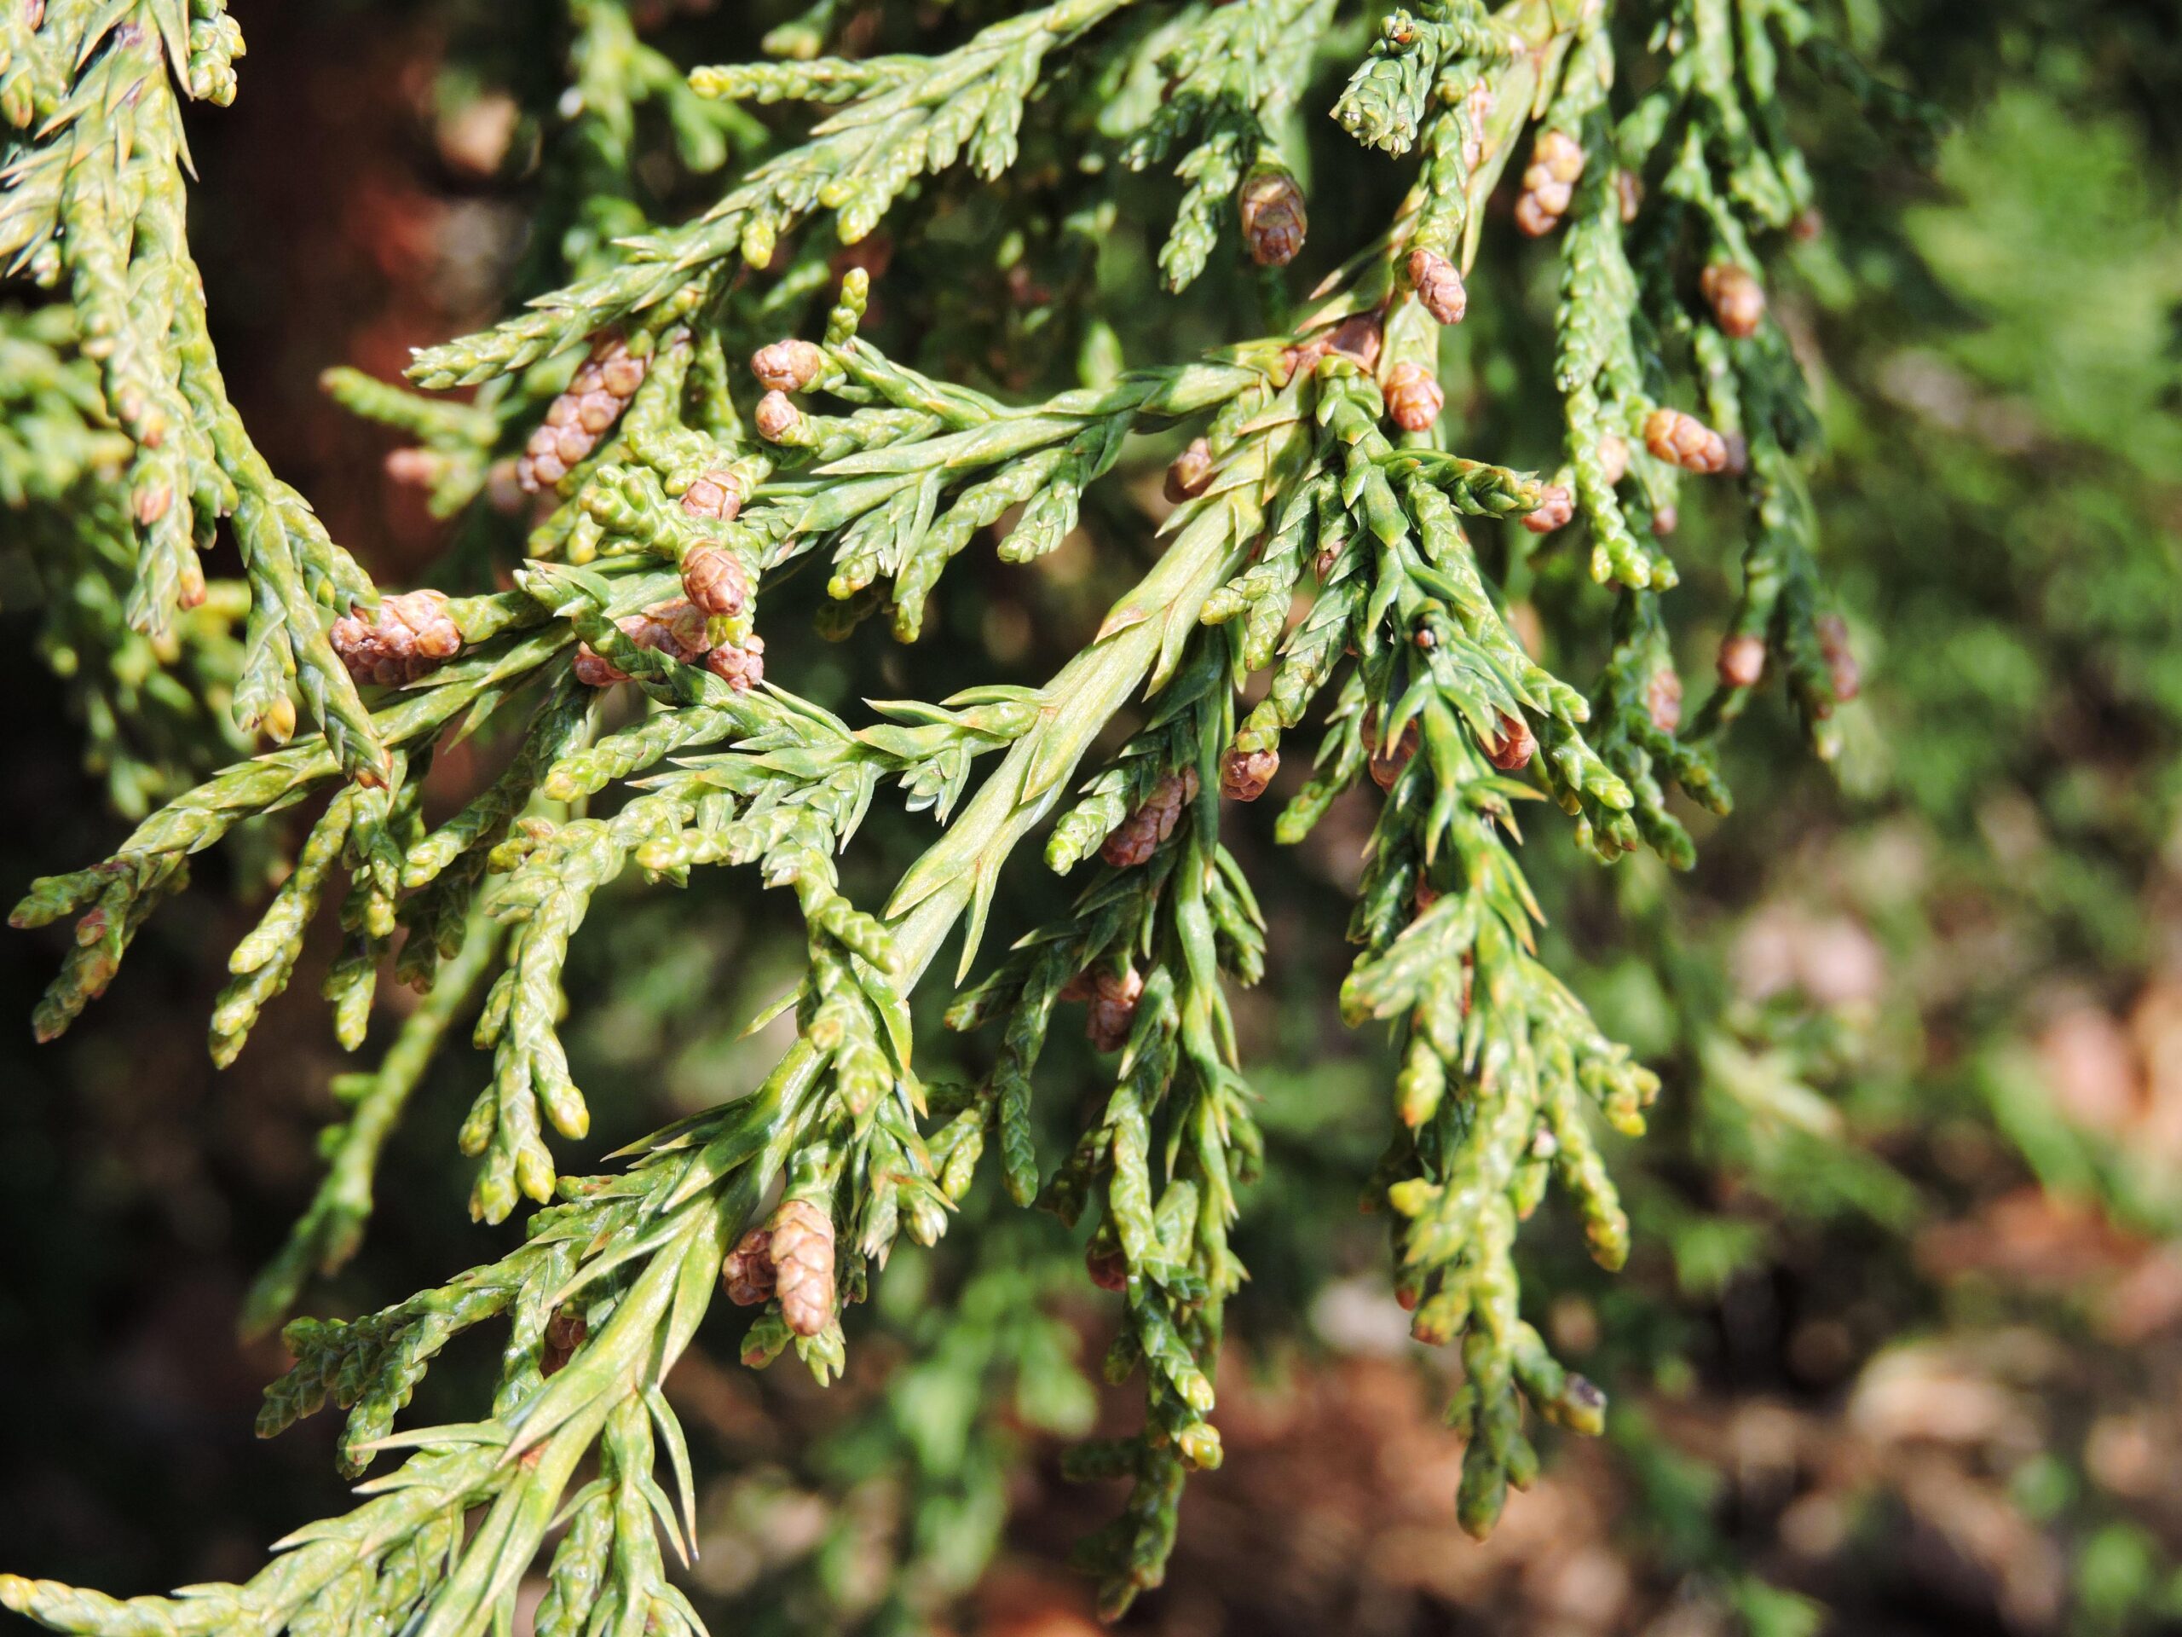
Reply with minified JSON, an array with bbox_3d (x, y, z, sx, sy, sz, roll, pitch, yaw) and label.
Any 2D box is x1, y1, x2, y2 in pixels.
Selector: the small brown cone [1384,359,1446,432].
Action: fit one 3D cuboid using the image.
[{"bbox_3d":[0.020,-0.026,0.330,0.003,0.004,0.003,-13,-23,0],"label":"small brown cone"}]

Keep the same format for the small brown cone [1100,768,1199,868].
[{"bbox_3d":[0.004,0.000,0.335,0.004,0.007,0.004,38,6,0],"label":"small brown cone"}]

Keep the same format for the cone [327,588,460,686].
[{"bbox_3d":[-0.043,-0.011,0.330,0.008,0.005,0.005,-7,0,-11],"label":"cone"}]

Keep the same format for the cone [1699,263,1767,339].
[{"bbox_3d":[0.043,-0.035,0.360,0.004,0.005,0.004,-26,-18,0],"label":"cone"}]

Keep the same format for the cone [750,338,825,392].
[{"bbox_3d":[-0.019,-0.028,0.335,0.005,0.003,0.003,-9,0,-24],"label":"cone"}]

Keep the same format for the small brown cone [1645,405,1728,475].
[{"bbox_3d":[0.038,-0.024,0.345,0.006,0.004,0.004,26,0,14],"label":"small brown cone"}]

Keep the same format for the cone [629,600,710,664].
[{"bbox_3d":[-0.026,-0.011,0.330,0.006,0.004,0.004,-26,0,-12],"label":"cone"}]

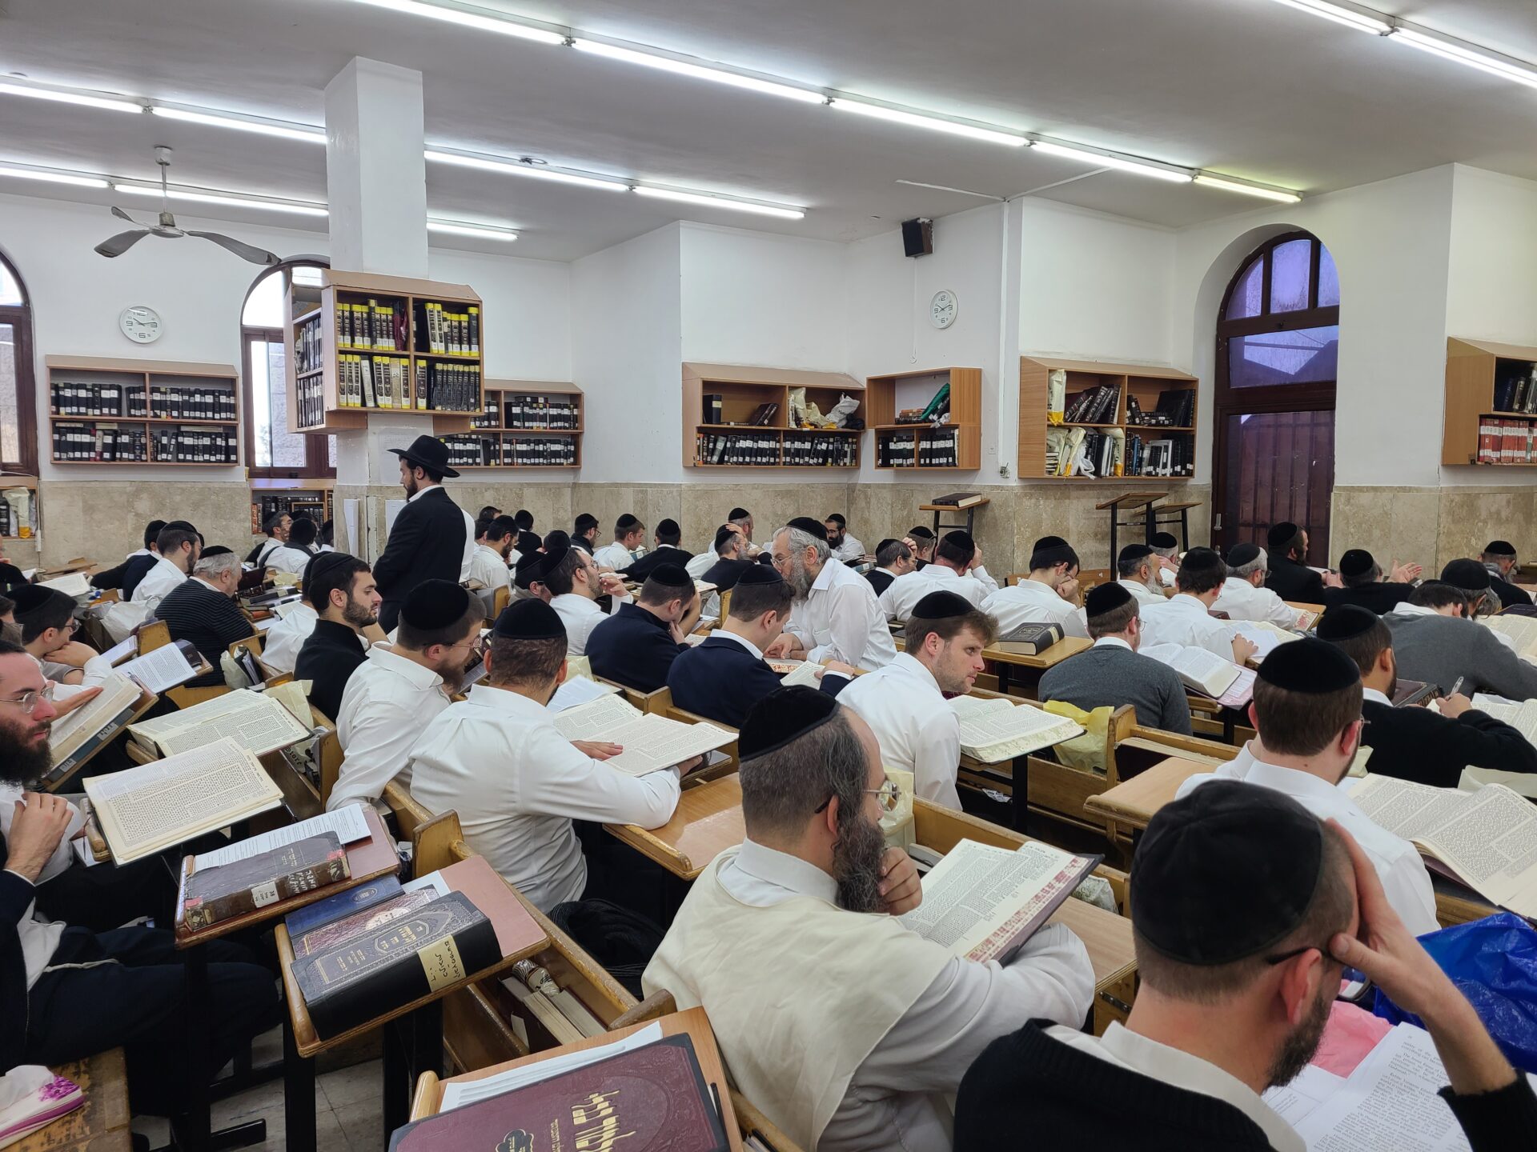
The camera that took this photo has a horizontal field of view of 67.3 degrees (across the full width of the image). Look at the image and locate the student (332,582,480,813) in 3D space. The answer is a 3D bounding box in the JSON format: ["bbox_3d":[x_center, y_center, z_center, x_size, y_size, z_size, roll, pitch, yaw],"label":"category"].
[{"bbox_3d":[-0.760,0.640,2.760,0.740,1.250,0.520,-3,5,-32],"label":"student"}]

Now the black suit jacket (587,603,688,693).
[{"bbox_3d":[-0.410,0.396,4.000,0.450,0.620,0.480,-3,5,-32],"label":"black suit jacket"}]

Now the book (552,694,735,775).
[{"bbox_3d":[-0.310,0.356,2.600,0.430,0.060,0.320,4,10,43],"label":"book"}]

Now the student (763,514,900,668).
[{"bbox_3d":[0.260,0.441,4.734,0.560,1.360,0.480,-1,5,-18],"label":"student"}]

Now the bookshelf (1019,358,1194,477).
[{"bbox_3d":[2.741,-1.240,9.220,1.740,0.929,0.283,-3,5,-33],"label":"bookshelf"}]

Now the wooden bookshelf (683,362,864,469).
[{"bbox_3d":[0.062,-1.364,9.953,1.635,0.867,0.315,-3,5,-33],"label":"wooden bookshelf"}]

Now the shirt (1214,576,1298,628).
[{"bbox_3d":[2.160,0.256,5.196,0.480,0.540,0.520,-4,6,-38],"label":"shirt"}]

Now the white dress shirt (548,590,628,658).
[{"bbox_3d":[-0.678,0.358,4.450,0.450,0.600,0.460,-3,5,-32],"label":"white dress shirt"}]

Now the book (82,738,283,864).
[{"bbox_3d":[-1.351,0.518,2.657,0.335,0.065,0.450,-19,24,-34],"label":"book"}]

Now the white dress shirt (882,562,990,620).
[{"bbox_3d":[0.775,0.208,5.311,0.520,0.560,0.400,2,4,25],"label":"white dress shirt"}]

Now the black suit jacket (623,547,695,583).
[{"bbox_3d":[-0.719,0.088,7.609,0.540,0.560,0.420,-1,5,-8],"label":"black suit jacket"}]

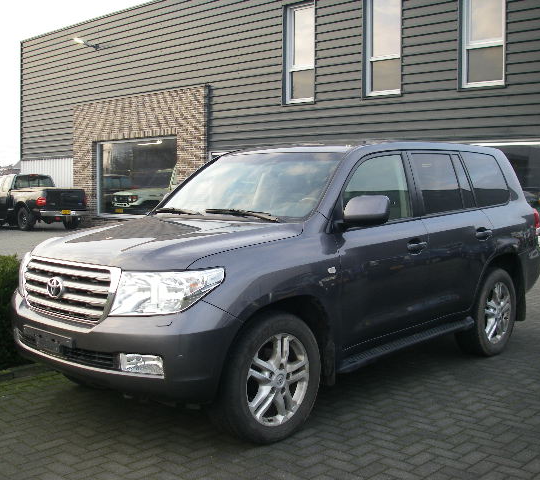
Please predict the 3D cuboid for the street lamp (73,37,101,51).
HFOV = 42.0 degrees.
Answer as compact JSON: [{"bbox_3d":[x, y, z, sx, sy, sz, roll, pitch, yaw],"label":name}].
[{"bbox_3d":[-6.003,-6.417,22.946,0.220,0.320,0.950,5,7,44],"label":"street lamp"}]

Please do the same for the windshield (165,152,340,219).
[{"bbox_3d":[-0.151,-0.399,5.084,1.460,0.120,0.800,5,43,42],"label":"windshield"}]

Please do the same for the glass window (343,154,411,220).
[{"bbox_3d":[0.705,-0.341,4.731,0.060,0.500,0.840,-19,-10,41],"label":"glass window"}]

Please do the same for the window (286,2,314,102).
[{"bbox_3d":[0.774,-4.922,18.537,1.030,2.600,0.140,4,6,42],"label":"window"}]

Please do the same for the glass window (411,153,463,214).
[{"bbox_3d":[1.289,-0.434,5.372,0.050,0.480,0.620,-19,-10,41],"label":"glass window"}]

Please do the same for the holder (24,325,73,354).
[{"bbox_3d":[-1.261,0.557,3.961,0.520,0.105,0.035,5,7,42],"label":"holder"}]

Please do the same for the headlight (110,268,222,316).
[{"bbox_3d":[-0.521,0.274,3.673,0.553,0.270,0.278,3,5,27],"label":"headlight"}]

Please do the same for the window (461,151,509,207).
[{"bbox_3d":[1.894,-0.528,6.131,0.060,0.470,0.690,-17,-8,42],"label":"window"}]

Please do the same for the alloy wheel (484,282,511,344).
[{"bbox_3d":[1.919,0.631,6.183,0.200,0.530,0.530,5,7,42],"label":"alloy wheel"}]

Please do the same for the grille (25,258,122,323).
[{"bbox_3d":[-1.165,0.270,3.940,1.000,0.320,0.150,4,6,42],"label":"grille"}]

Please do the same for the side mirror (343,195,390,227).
[{"bbox_3d":[0.601,-0.190,4.351,0.250,0.190,0.170,5,7,42],"label":"side mirror"}]

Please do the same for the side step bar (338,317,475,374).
[{"bbox_3d":[0.979,0.731,5.041,0.220,0.100,1.830,4,6,42],"label":"side step bar"}]

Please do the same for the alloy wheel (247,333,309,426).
[{"bbox_3d":[-0.011,0.793,4.093,0.200,0.530,0.530,5,7,42],"label":"alloy wheel"}]

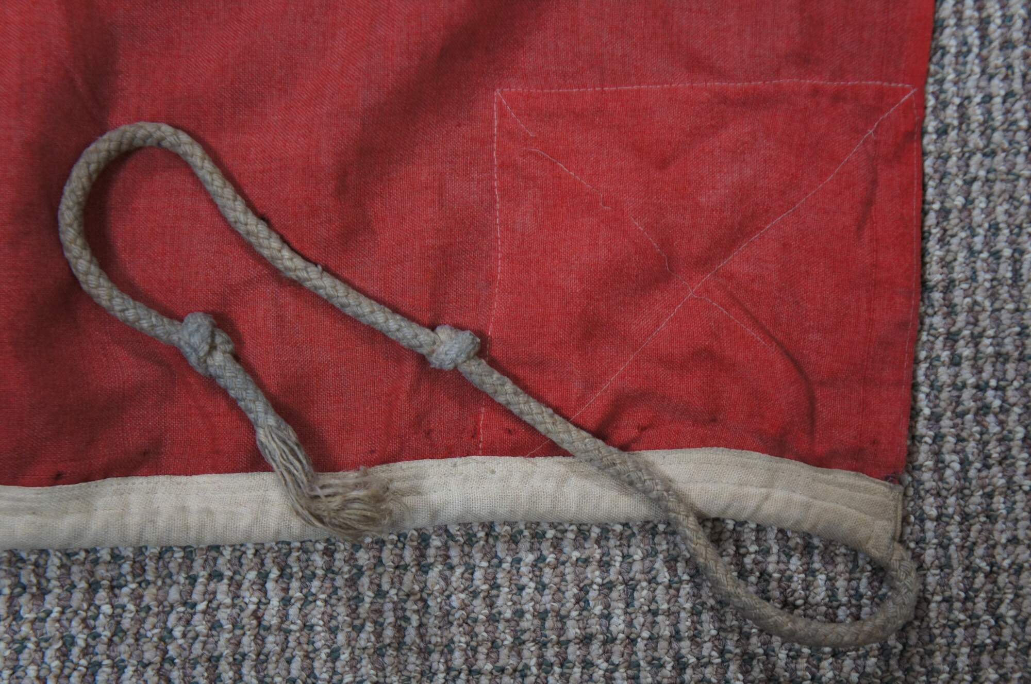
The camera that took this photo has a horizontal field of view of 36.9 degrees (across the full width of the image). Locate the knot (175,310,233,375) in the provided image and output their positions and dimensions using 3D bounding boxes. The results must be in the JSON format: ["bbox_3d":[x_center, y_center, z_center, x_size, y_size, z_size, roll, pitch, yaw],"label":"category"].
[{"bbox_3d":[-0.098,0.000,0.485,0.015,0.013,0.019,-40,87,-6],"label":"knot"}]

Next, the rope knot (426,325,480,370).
[{"bbox_3d":[-0.020,0.002,0.490,0.016,0.013,0.015,25,83,1],"label":"rope knot"}]

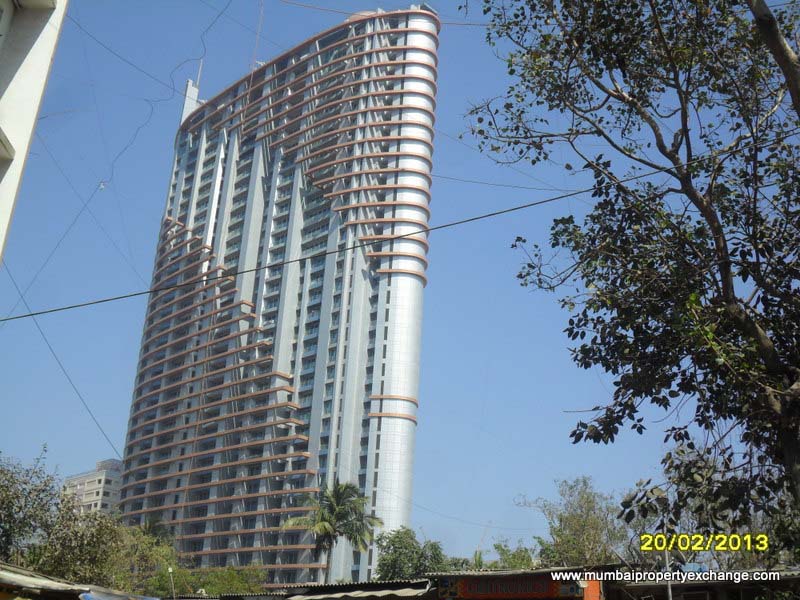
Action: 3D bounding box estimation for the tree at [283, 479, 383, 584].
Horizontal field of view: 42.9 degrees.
[{"bbox_3d":[-4.870,18.789,67.550,6.700,13.758,6.500,4,-20,0],"label":"tree"}]

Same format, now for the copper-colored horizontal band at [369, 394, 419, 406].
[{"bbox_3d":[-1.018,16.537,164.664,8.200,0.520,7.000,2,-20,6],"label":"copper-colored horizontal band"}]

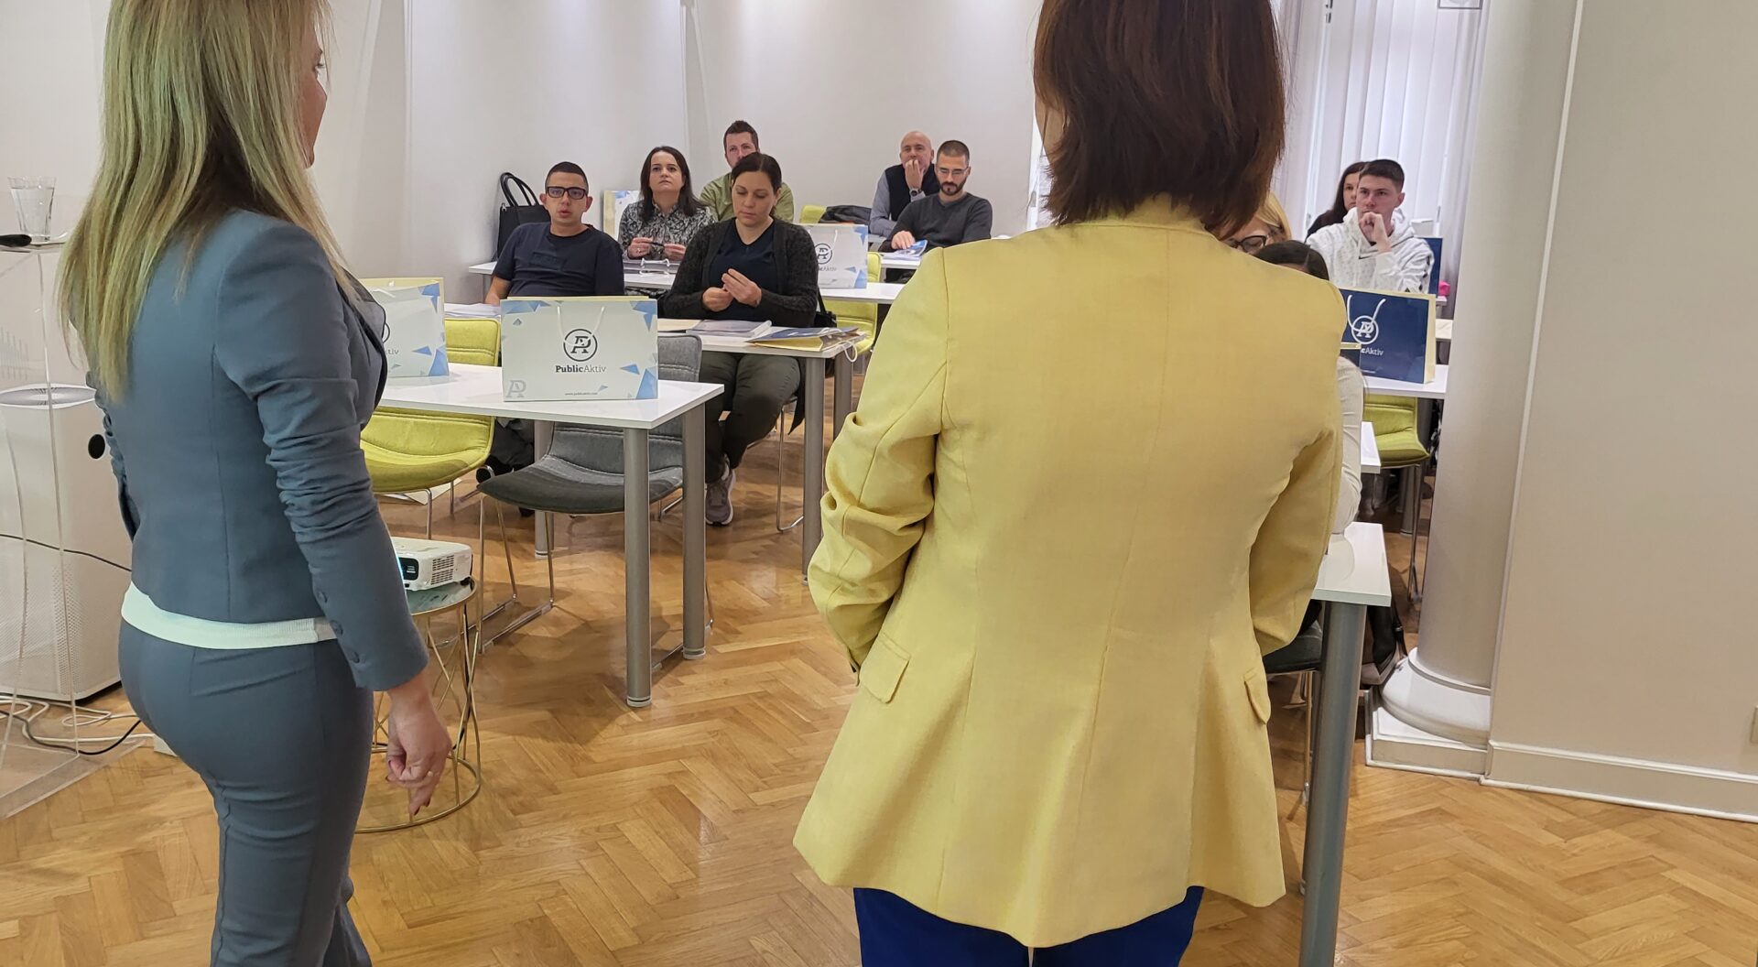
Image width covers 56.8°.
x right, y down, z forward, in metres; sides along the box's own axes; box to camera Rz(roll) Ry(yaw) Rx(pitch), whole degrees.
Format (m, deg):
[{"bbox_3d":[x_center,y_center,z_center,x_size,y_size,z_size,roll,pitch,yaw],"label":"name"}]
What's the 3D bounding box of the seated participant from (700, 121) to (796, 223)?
[{"bbox_3d":[-0.715,-1.168,8.313,0.530,1.310,0.750,3,14,5],"label":"seated participant"}]

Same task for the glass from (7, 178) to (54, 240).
[{"bbox_3d":[-1.721,-0.557,3.299,0.090,0.115,0.090,6,14,15],"label":"glass"}]

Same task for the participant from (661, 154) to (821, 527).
[{"bbox_3d":[-0.521,-0.555,6.020,0.540,1.285,0.780,4,14,7],"label":"participant"}]

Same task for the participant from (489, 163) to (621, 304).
[{"bbox_3d":[-1.217,-0.562,6.061,0.550,1.235,0.780,4,14,7],"label":"participant"}]

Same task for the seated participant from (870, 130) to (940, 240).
[{"bbox_3d":[0.238,-1.253,8.818,0.530,1.290,0.750,4,14,7],"label":"seated participant"}]

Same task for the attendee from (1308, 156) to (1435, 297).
[{"bbox_3d":[1.876,-0.594,6.311,0.550,1.310,0.750,8,15,23],"label":"attendee"}]

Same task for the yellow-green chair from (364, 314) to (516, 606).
[{"bbox_3d":[-1.362,-0.038,4.700,0.510,0.820,0.570,6,14,15],"label":"yellow-green chair"}]

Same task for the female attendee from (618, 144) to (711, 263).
[{"bbox_3d":[-1.028,-0.893,7.423,0.500,1.240,0.750,4,14,7],"label":"female attendee"}]

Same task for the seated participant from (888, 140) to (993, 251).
[{"bbox_3d":[0.303,-1.073,8.253,0.560,1.280,0.800,5,14,13],"label":"seated participant"}]

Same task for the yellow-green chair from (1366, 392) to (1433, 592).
[{"bbox_3d":[1.572,-0.117,5.495,0.570,0.820,0.580,6,14,15],"label":"yellow-green chair"}]

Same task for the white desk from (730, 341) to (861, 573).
[{"bbox_3d":[-0.604,-0.137,5.343,1.040,0.750,0.540,6,14,15],"label":"white desk"}]

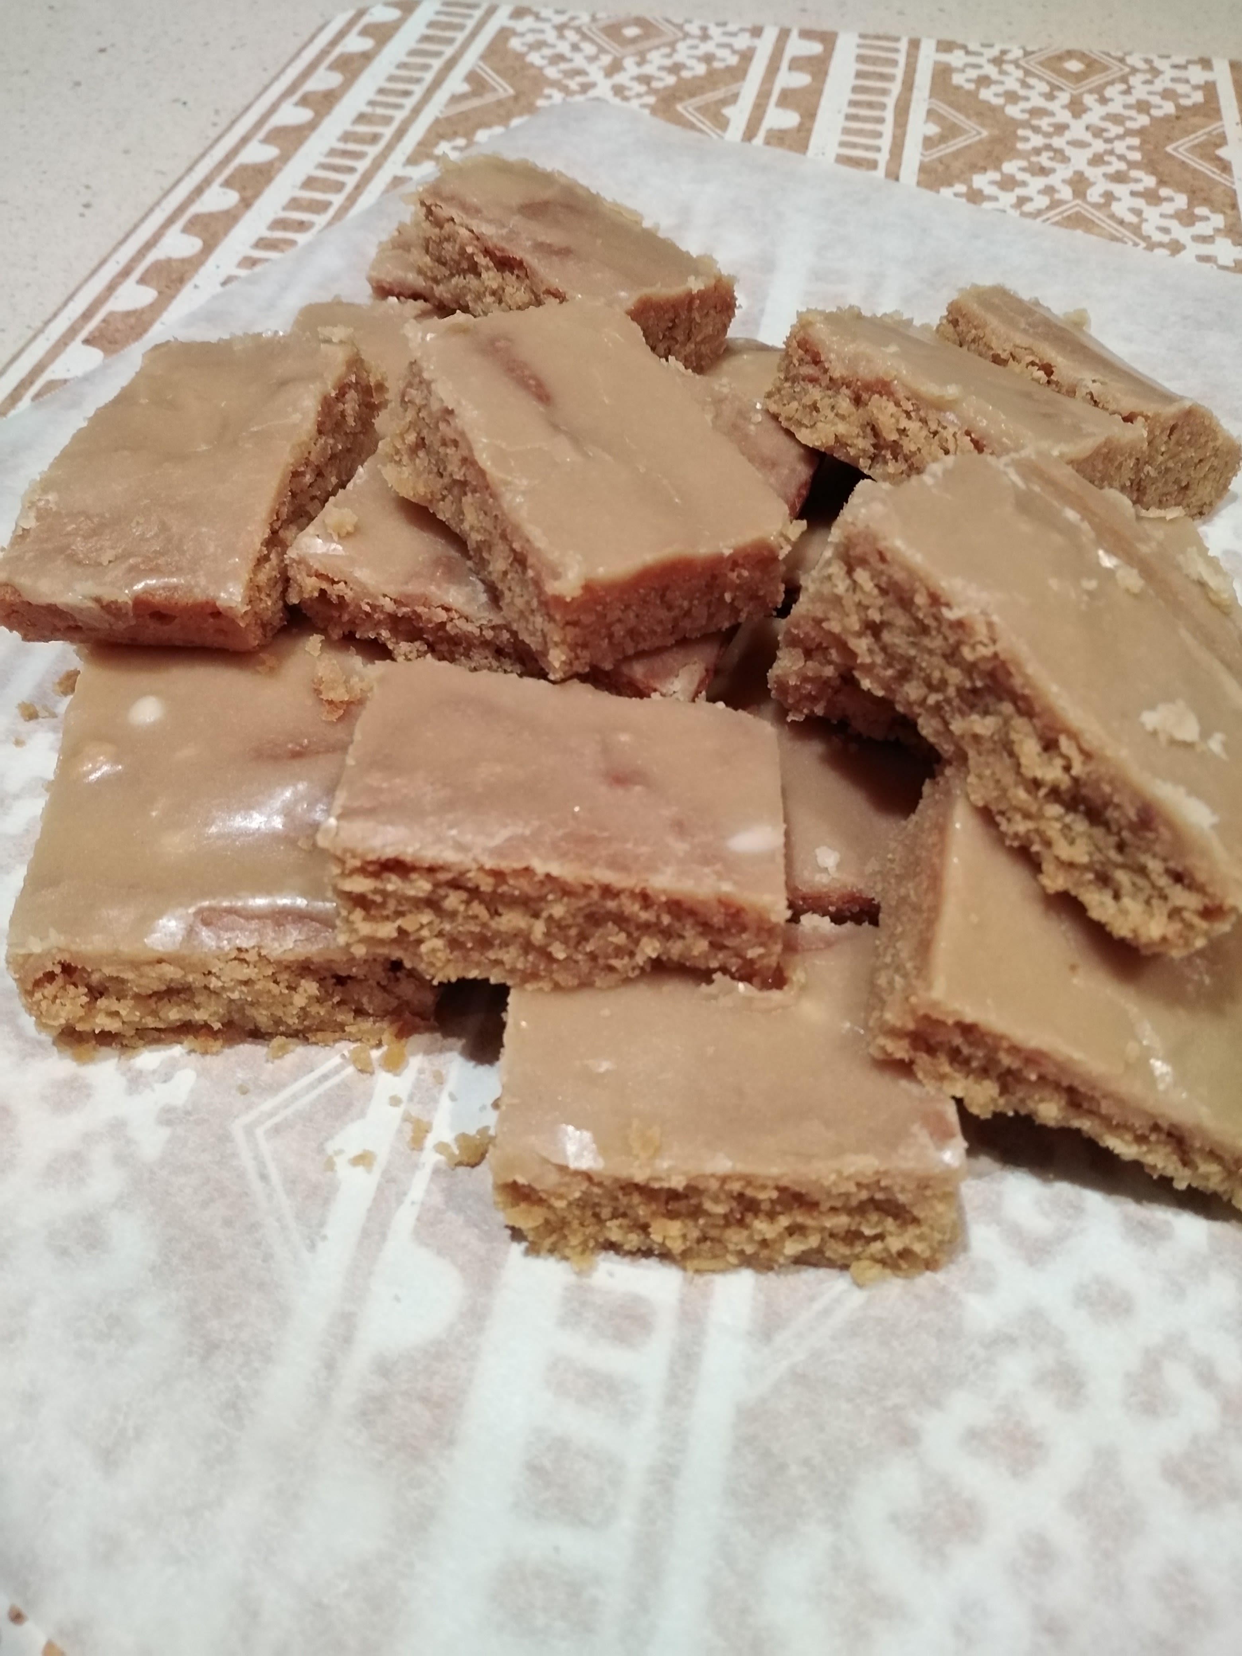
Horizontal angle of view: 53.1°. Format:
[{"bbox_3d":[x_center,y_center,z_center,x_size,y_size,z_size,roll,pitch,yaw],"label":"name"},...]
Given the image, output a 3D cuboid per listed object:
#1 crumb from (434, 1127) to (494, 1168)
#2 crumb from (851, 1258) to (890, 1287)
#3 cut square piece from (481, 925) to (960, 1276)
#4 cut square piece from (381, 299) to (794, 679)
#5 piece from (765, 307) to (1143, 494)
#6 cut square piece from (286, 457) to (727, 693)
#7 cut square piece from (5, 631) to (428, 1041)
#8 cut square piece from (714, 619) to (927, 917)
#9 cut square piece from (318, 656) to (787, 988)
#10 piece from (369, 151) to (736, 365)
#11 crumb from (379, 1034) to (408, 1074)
[{"bbox_3d":[-0.022,0.043,0.172,0.008,0.006,0.005,-2,52,0],"label":"crumb"},{"bbox_3d":[0.032,0.057,0.161,0.005,0.004,0.003,-2,52,0],"label":"crumb"},{"bbox_3d":[0.013,0.035,0.165,0.054,0.026,0.035,-1,51,2],"label":"cut square piece"},{"bbox_3d":[-0.005,-0.058,0.206,0.041,0.018,0.060,-19,61,-19],"label":"cut square piece"},{"bbox_3d":[0.061,-0.076,0.233,0.030,0.016,0.063,-22,48,-26],"label":"piece"},{"bbox_3d":[-0.011,-0.046,0.226,0.078,0.018,0.053,23,57,17],"label":"cut square piece"},{"bbox_3d":[-0.057,-0.002,0.196,0.055,0.024,0.066,0,53,-7],"label":"cut square piece"},{"bbox_3d":[0.043,-0.005,0.197,0.054,0.023,0.054,1,52,2],"label":"cut square piece"},{"bbox_3d":[-0.008,0.001,0.162,0.054,0.022,0.031,7,46,-4],"label":"cut square piece"},{"bbox_3d":[-0.011,-0.116,0.265,0.032,0.021,0.057,-35,63,-22],"label":"piece"},{"bbox_3d":[-0.033,0.033,0.182,0.004,0.003,0.005,-2,52,0],"label":"crumb"}]

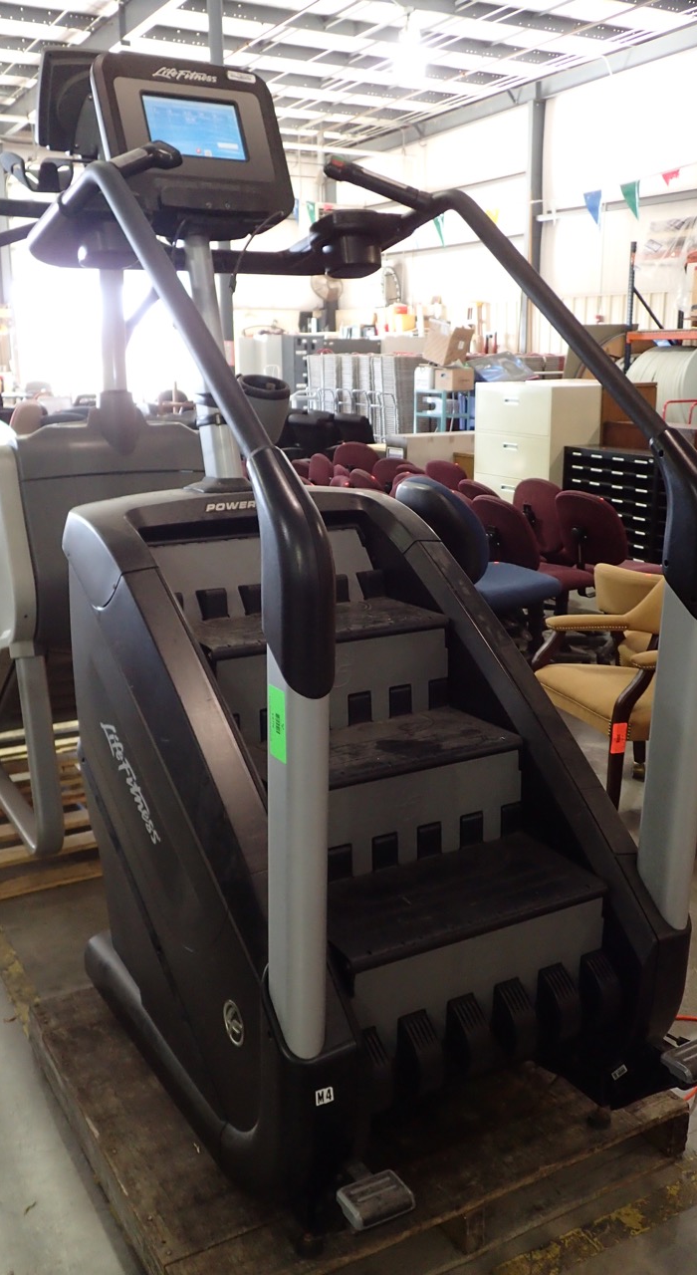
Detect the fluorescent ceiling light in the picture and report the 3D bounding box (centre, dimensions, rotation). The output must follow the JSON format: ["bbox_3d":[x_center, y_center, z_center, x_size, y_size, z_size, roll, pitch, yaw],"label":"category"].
[{"bbox_3d":[0.776,-7.440,14.000,0.450,0.800,0.450,0,15,0],"label":"fluorescent ceiling light"}]

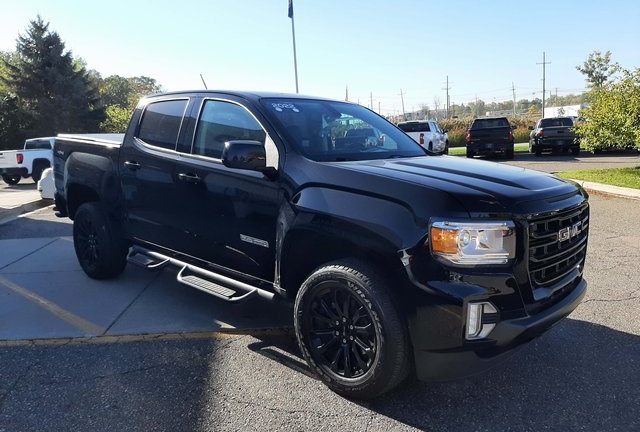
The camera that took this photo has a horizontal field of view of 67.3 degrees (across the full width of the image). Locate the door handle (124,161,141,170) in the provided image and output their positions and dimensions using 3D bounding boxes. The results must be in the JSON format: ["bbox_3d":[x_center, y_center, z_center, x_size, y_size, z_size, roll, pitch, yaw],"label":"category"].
[{"bbox_3d":[-1.545,-0.416,3.961,0.240,0.055,0.055,9,13,42],"label":"door handle"}]

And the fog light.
[{"bbox_3d":[0.725,0.476,2.165,0.150,0.180,0.100,-5,11,-27],"label":"fog light"}]

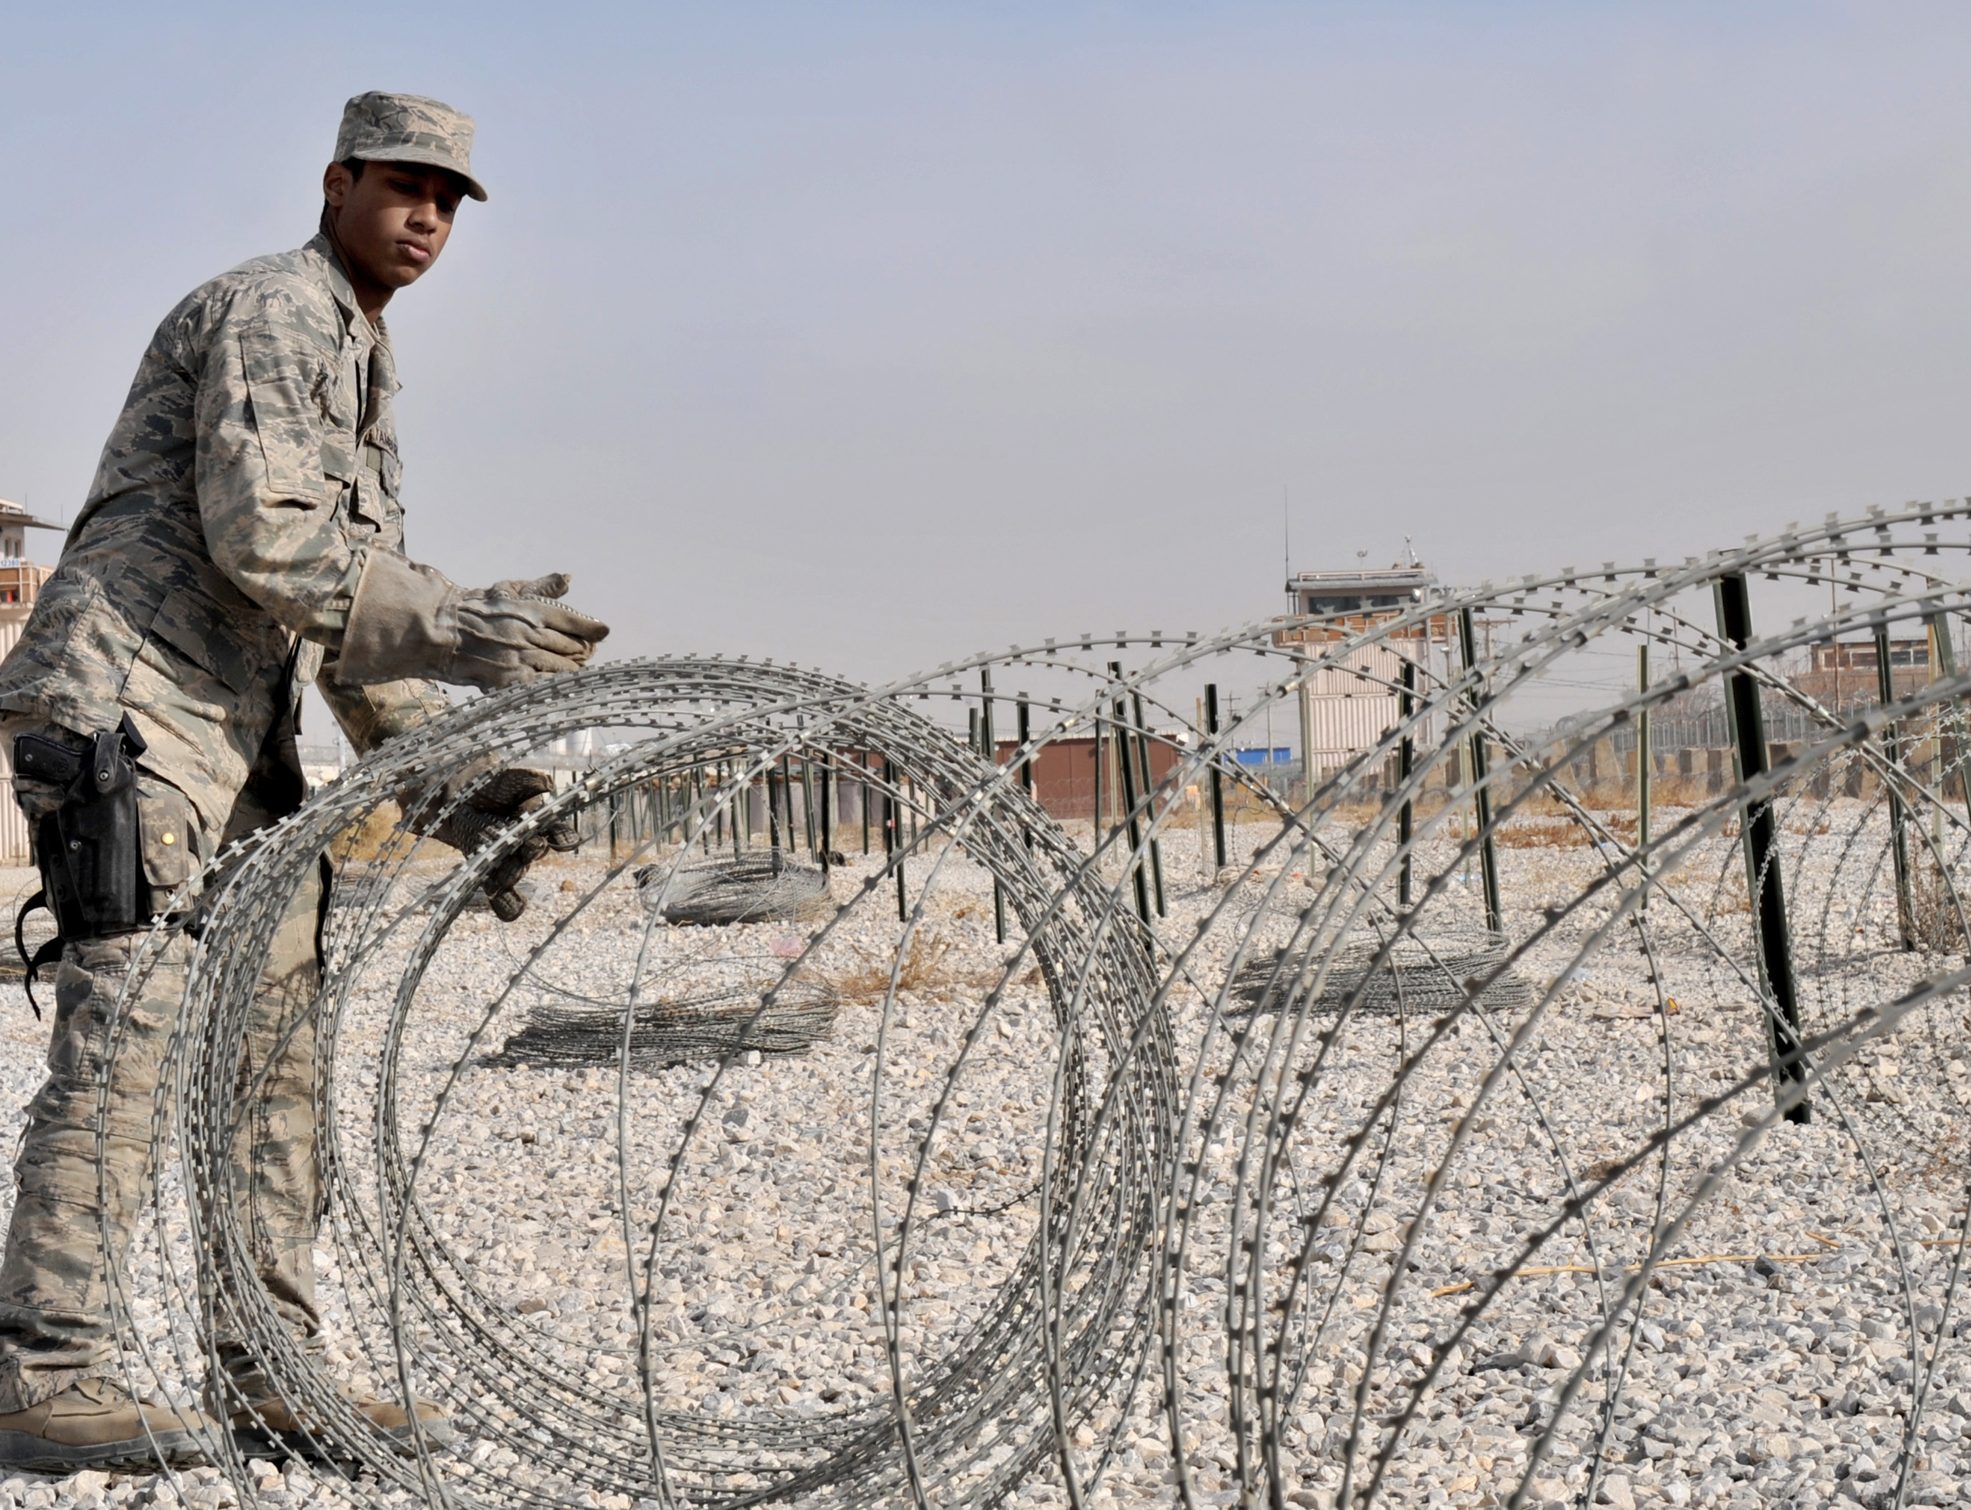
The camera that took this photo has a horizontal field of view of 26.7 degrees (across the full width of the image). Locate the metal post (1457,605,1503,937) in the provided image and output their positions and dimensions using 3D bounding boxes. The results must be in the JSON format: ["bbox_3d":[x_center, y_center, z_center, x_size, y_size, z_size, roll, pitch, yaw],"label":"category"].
[{"bbox_3d":[2.145,0.073,18.000,0.060,1.450,0.050,-6,-1,0],"label":"metal post"}]

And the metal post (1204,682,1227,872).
[{"bbox_3d":[1.666,0.160,30.000,0.075,1.360,0.050,-4,-1,0],"label":"metal post"}]

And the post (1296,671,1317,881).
[{"bbox_3d":[2.224,0.176,28.500,0.050,1.370,0.050,-2,-1,0],"label":"post"}]

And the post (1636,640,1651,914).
[{"bbox_3d":[3.279,0.119,20.700,0.055,1.360,0.050,-1,-1,0],"label":"post"}]

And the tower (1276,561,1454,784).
[{"bbox_3d":[18.195,-3.292,198.000,8.400,11.200,5.800,-2,-1,2],"label":"tower"}]

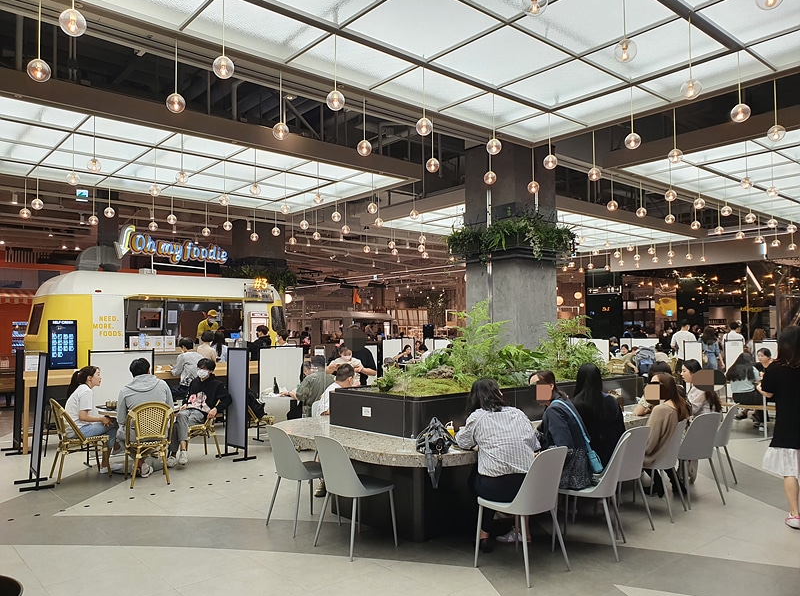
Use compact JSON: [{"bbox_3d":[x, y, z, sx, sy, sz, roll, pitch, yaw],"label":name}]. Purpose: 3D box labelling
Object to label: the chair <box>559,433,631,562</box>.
[{"bbox_3d":[1.372,1.373,4.296,0.530,0.810,0.470,-1,-3,24],"label":"chair"}]

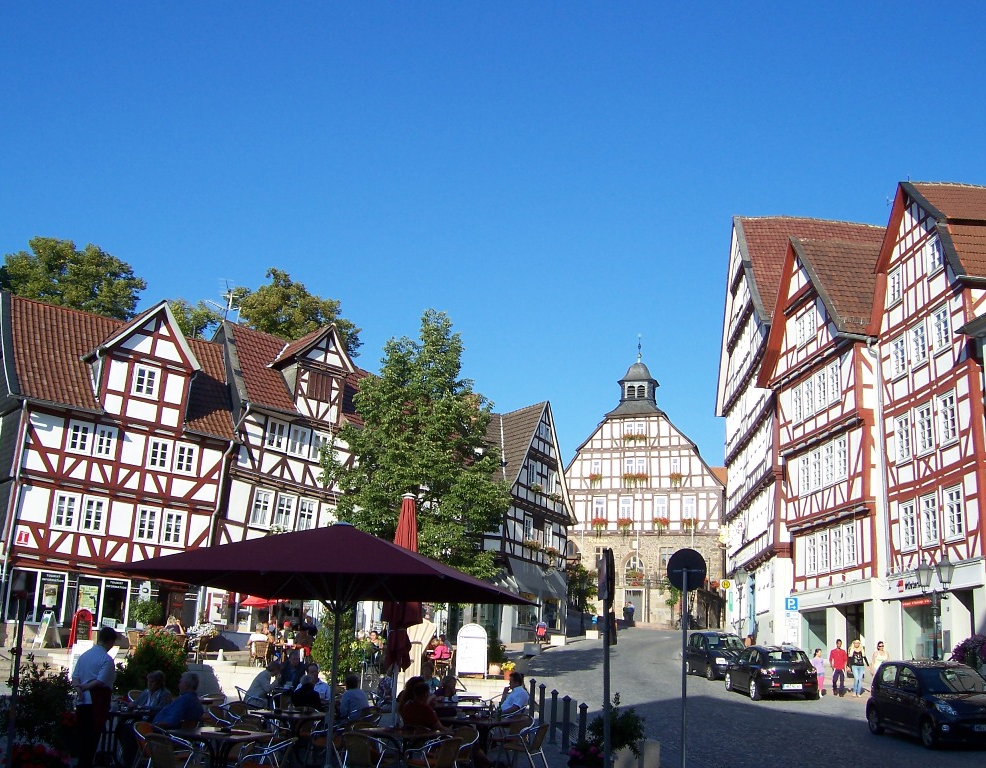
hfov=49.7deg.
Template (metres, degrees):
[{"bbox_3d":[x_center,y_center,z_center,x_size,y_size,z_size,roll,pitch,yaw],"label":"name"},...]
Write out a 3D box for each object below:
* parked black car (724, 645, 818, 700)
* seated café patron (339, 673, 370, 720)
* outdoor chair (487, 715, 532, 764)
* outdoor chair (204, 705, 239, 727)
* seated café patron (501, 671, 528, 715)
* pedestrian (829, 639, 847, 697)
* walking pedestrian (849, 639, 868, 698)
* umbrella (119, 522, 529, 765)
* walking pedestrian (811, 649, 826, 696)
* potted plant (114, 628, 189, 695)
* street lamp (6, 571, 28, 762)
[{"bbox_3d":[7.980,8.270,30.900,1.770,1.470,4.250,2,-12,-3],"label":"parked black car"},{"bbox_3d":[-2.067,4.773,15.131,0.520,1.250,0.800,8,-16,-17],"label":"seated café patron"},{"bbox_3d":[0.248,4.900,14.738,0.580,0.770,0.560,10,-16,-23],"label":"outdoor chair"},{"bbox_3d":[-3.441,4.610,13.723,0.580,0.780,0.560,-8,-19,35],"label":"outdoor chair"},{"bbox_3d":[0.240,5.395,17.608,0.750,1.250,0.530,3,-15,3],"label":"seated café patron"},{"bbox_3d":[10.480,8.620,32.300,0.520,1.700,0.420,1,-15,8],"label":"pedestrian"},{"bbox_3d":[10.666,8.296,31.077,0.510,1.670,0.350,0,-15,12],"label":"walking pedestrian"},{"bbox_3d":[-1.819,3.229,12.837,3.850,3.060,3.850,-1,-16,16],"label":"umbrella"},{"bbox_3d":[9.729,8.645,31.800,0.420,1.420,0.360,13,-18,-32],"label":"walking pedestrian"},{"bbox_3d":[-7.722,6.422,24.043,1.750,1.750,1.650,3,-15,0],"label":"potted plant"},{"bbox_3d":[-4.944,3.119,10.994,0.240,2.350,0.240,3,-15,0],"label":"street lamp"}]

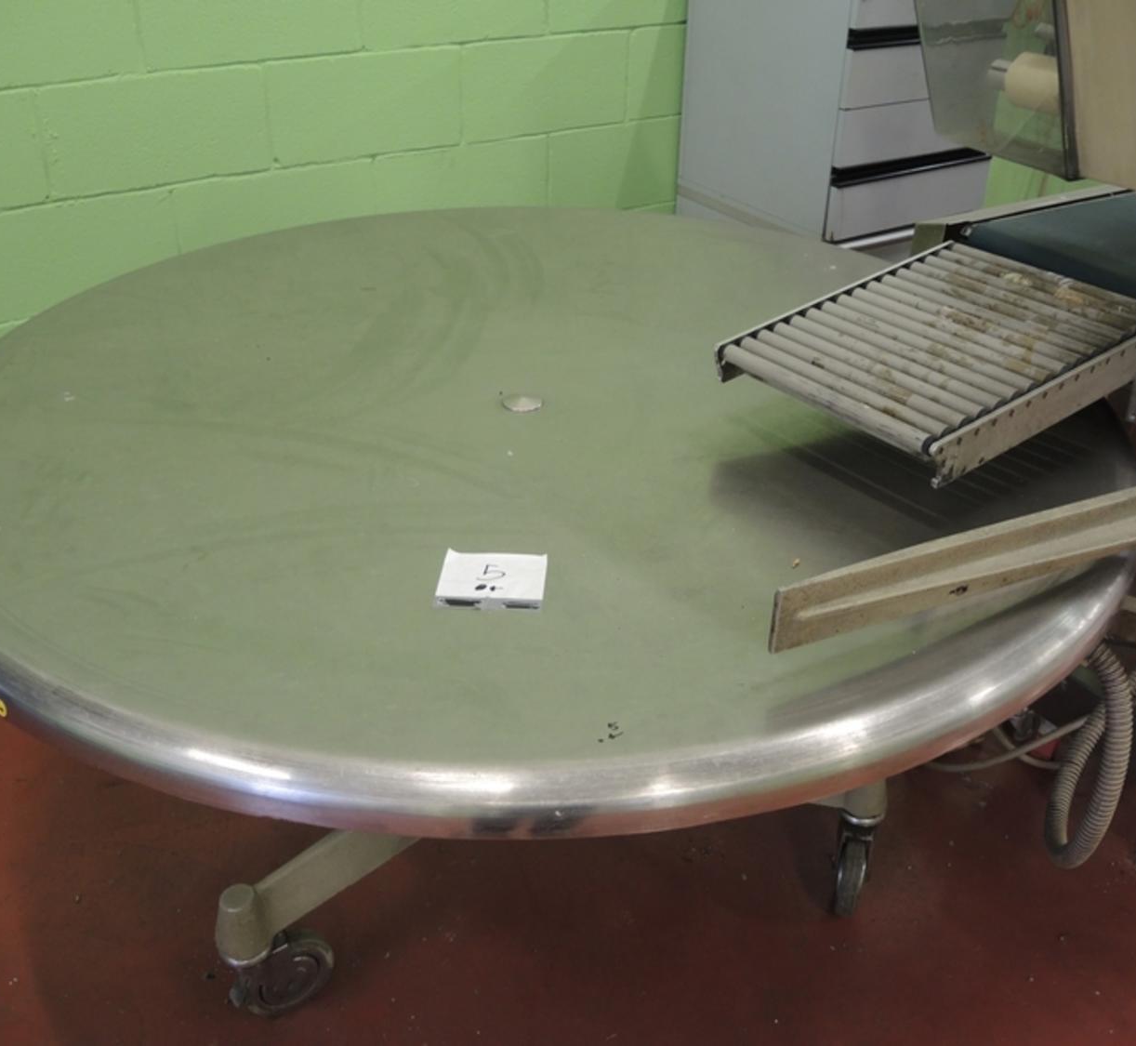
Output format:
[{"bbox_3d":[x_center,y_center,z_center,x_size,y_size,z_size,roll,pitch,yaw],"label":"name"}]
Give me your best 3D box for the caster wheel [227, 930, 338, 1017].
[{"bbox_3d":[-0.379,0.594,1.487,0.142,0.138,0.050,-21,37,-30],"label":"caster wheel"}]

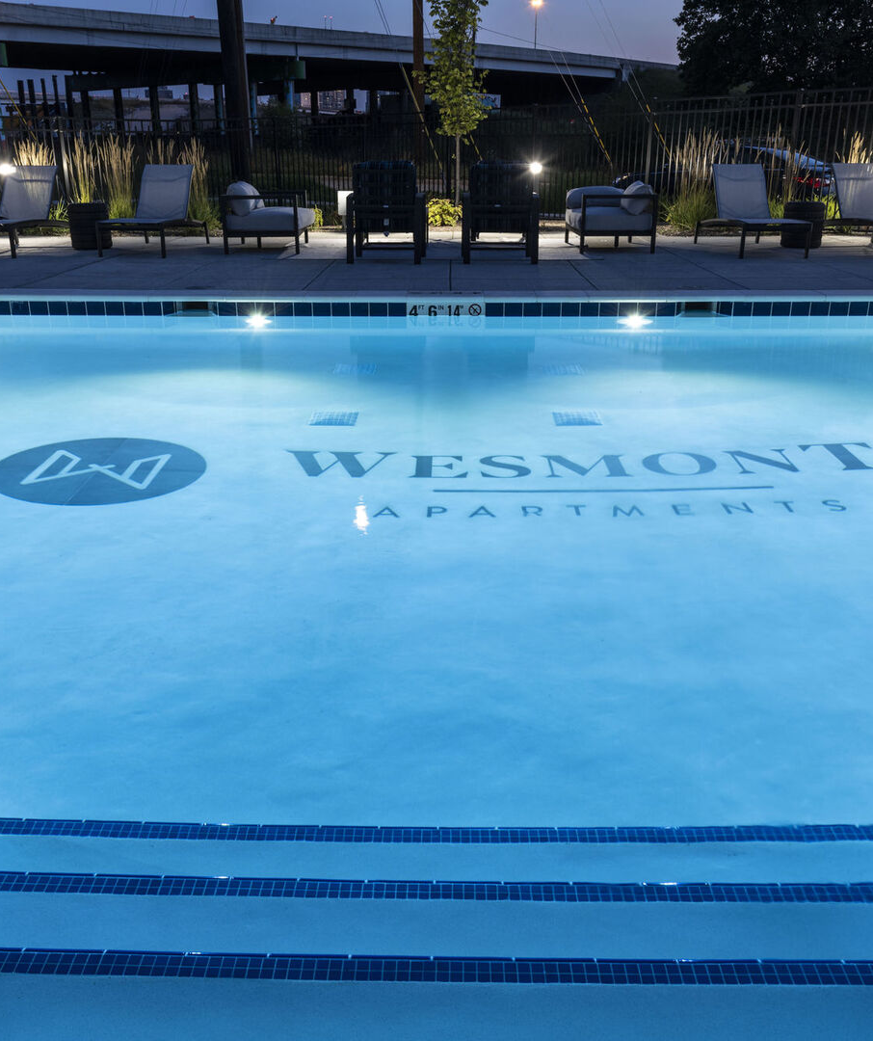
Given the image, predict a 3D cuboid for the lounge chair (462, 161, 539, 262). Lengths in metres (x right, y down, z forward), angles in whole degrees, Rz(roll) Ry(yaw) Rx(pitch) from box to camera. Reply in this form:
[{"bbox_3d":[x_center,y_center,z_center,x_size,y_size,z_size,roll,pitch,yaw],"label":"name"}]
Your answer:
[{"bbox_3d":[0.656,-3.201,10.785,0.770,1.000,0.800,0,20,1],"label":"lounge chair"}]

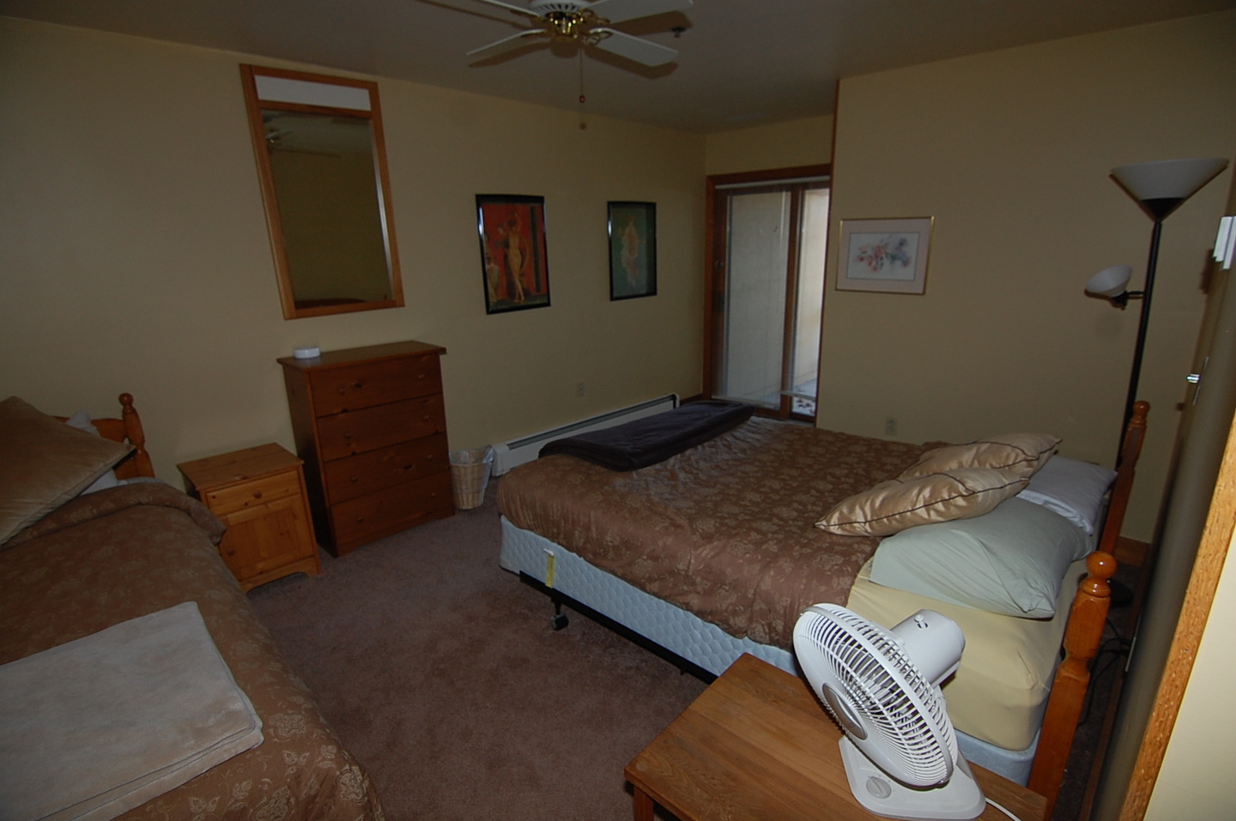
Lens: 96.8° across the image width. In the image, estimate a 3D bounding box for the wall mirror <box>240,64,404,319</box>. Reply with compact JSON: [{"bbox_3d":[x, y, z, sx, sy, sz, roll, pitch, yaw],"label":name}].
[{"bbox_3d":[-1.482,-1.088,2.840,0.035,1.153,0.625,14,24,43],"label":"wall mirror"}]

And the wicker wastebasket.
[{"bbox_3d":[-0.922,0.429,3.466,0.290,0.320,0.290,-2,17,1],"label":"wicker wastebasket"}]

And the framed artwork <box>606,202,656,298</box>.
[{"bbox_3d":[0.126,-1.298,4.474,0.025,0.748,0.565,14,24,43],"label":"framed artwork"}]

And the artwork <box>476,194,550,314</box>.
[{"bbox_3d":[-0.690,-1.047,3.688,0.025,0.736,0.534,14,24,43],"label":"artwork"}]

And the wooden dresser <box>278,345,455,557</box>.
[{"bbox_3d":[-1.361,0.185,3.090,0.370,1.020,0.735,15,23,40],"label":"wooden dresser"}]

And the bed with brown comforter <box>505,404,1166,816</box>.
[{"bbox_3d":[0.706,0.418,2.241,2.020,0.950,1.370,12,22,38],"label":"bed with brown comforter"}]

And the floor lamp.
[{"bbox_3d":[2.099,-0.070,2.252,0.340,1.780,0.370,-16,18,-42],"label":"floor lamp"}]

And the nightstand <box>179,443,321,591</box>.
[{"bbox_3d":[-1.774,0.547,2.667,0.385,0.610,0.410,15,23,41],"label":"nightstand"}]

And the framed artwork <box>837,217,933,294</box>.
[{"bbox_3d":[1.562,-0.912,3.237,0.499,0.426,0.025,12,22,38],"label":"framed artwork"}]

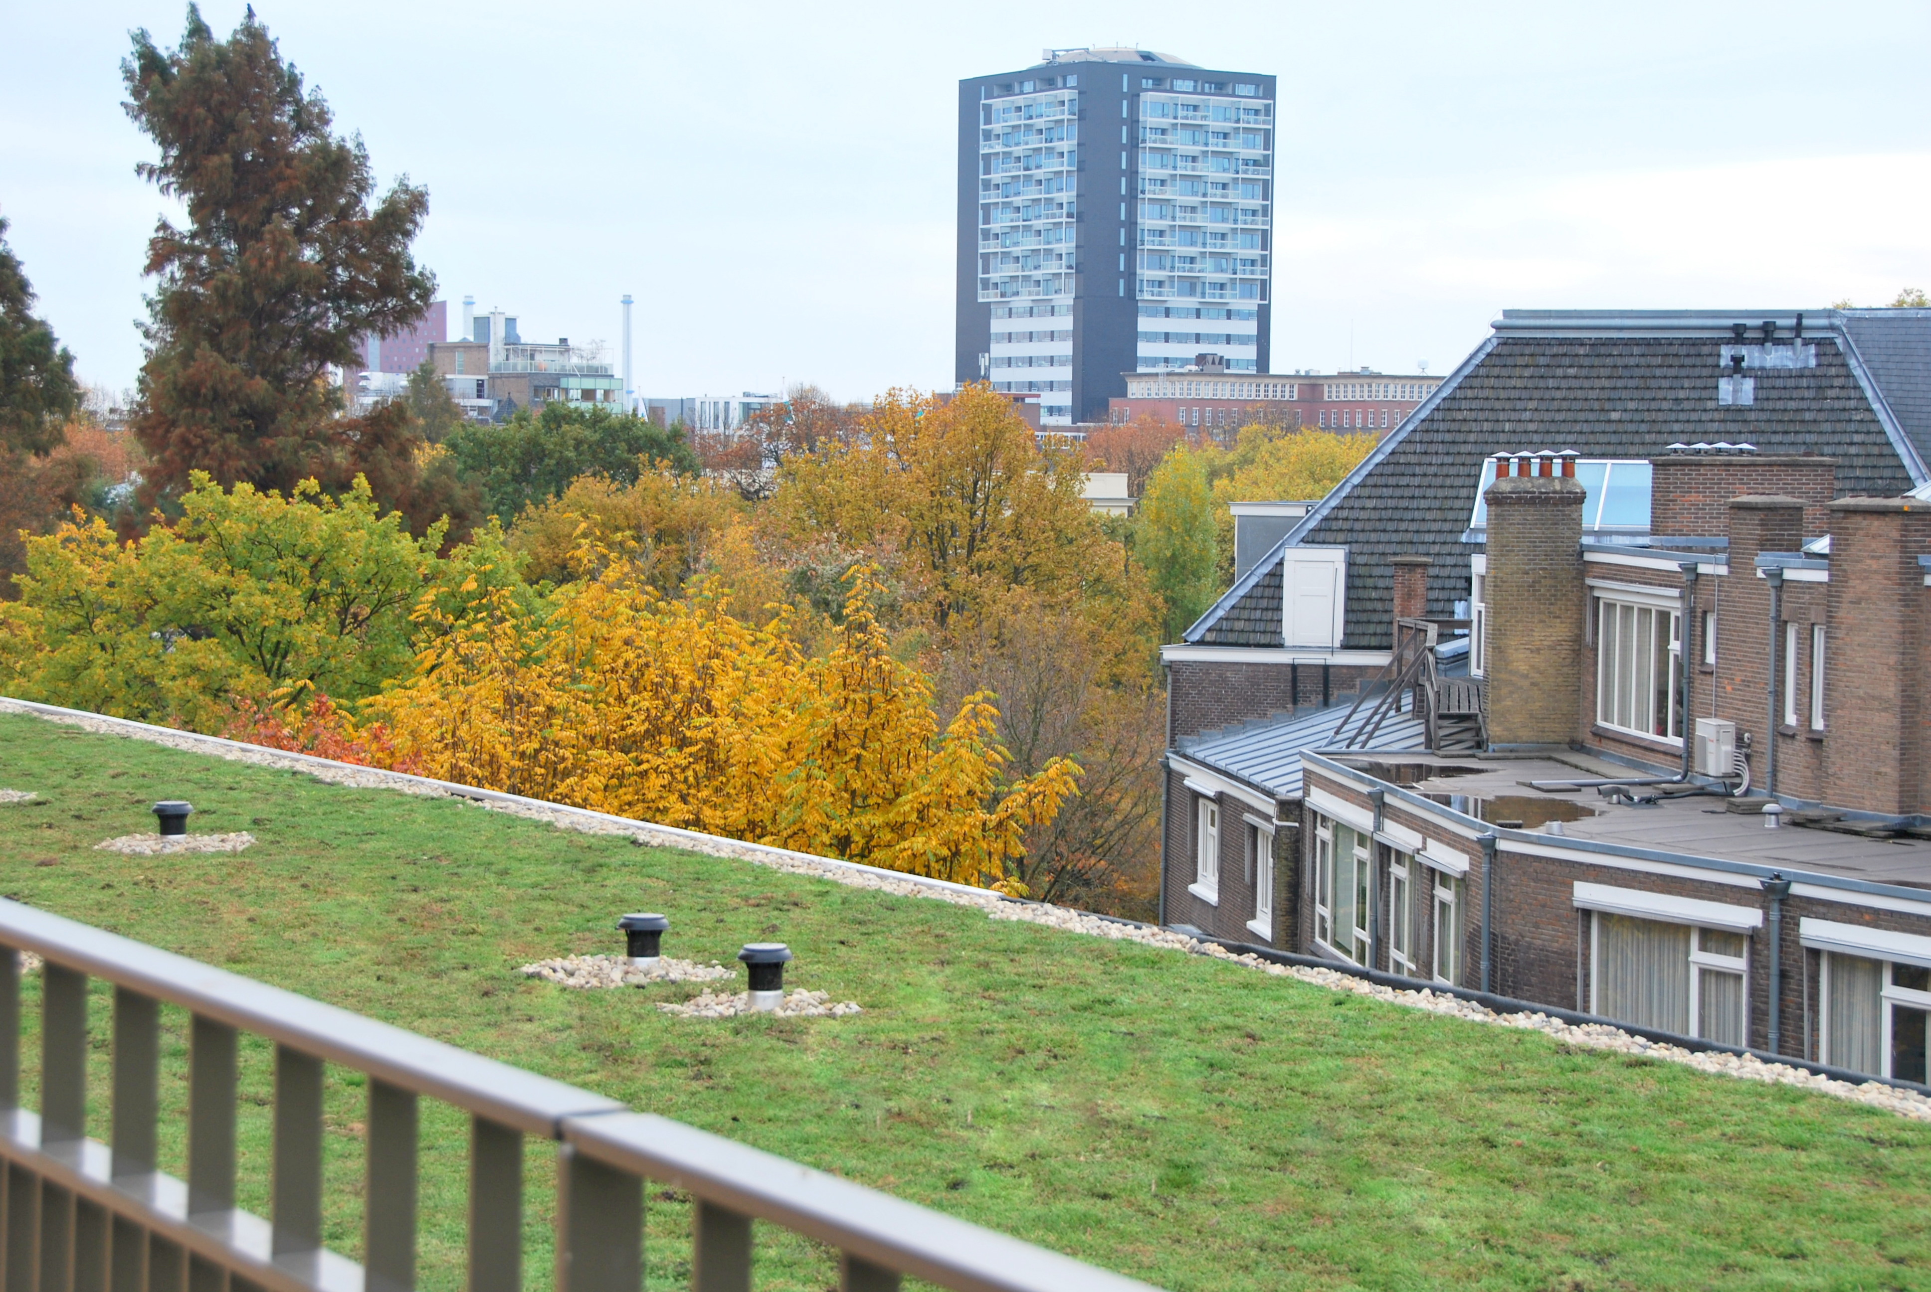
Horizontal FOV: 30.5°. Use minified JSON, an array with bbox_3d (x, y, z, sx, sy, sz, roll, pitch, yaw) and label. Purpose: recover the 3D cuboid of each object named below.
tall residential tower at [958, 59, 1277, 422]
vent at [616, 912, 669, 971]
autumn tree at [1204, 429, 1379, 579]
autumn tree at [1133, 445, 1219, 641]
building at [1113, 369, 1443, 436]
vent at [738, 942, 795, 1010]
[{"bbox_3d":[18.815,-47.896,451.695,28.464,55.963,29.623,-2,5,-31],"label":"tall residential tower"},{"bbox_3d":[-1.181,1.086,13.000,0.190,0.210,0.190,1,4,0],"label":"vent"},{"bbox_3d":[11.105,-1.984,118.374,7.500,10.719,7.500,1,4,0],"label":"autumn tree"},{"bbox_3d":[5.752,-0.405,98.357,3.200,10.224,3.200,1,4,0],"label":"autumn tree"},{"bbox_3d":[40.505,-23.989,412.183,50.000,14.356,15.000,0,4,-15],"label":"building"},{"bbox_3d":[-0.681,1.132,12.120,0.190,0.220,0.190,1,4,0],"label":"vent"}]

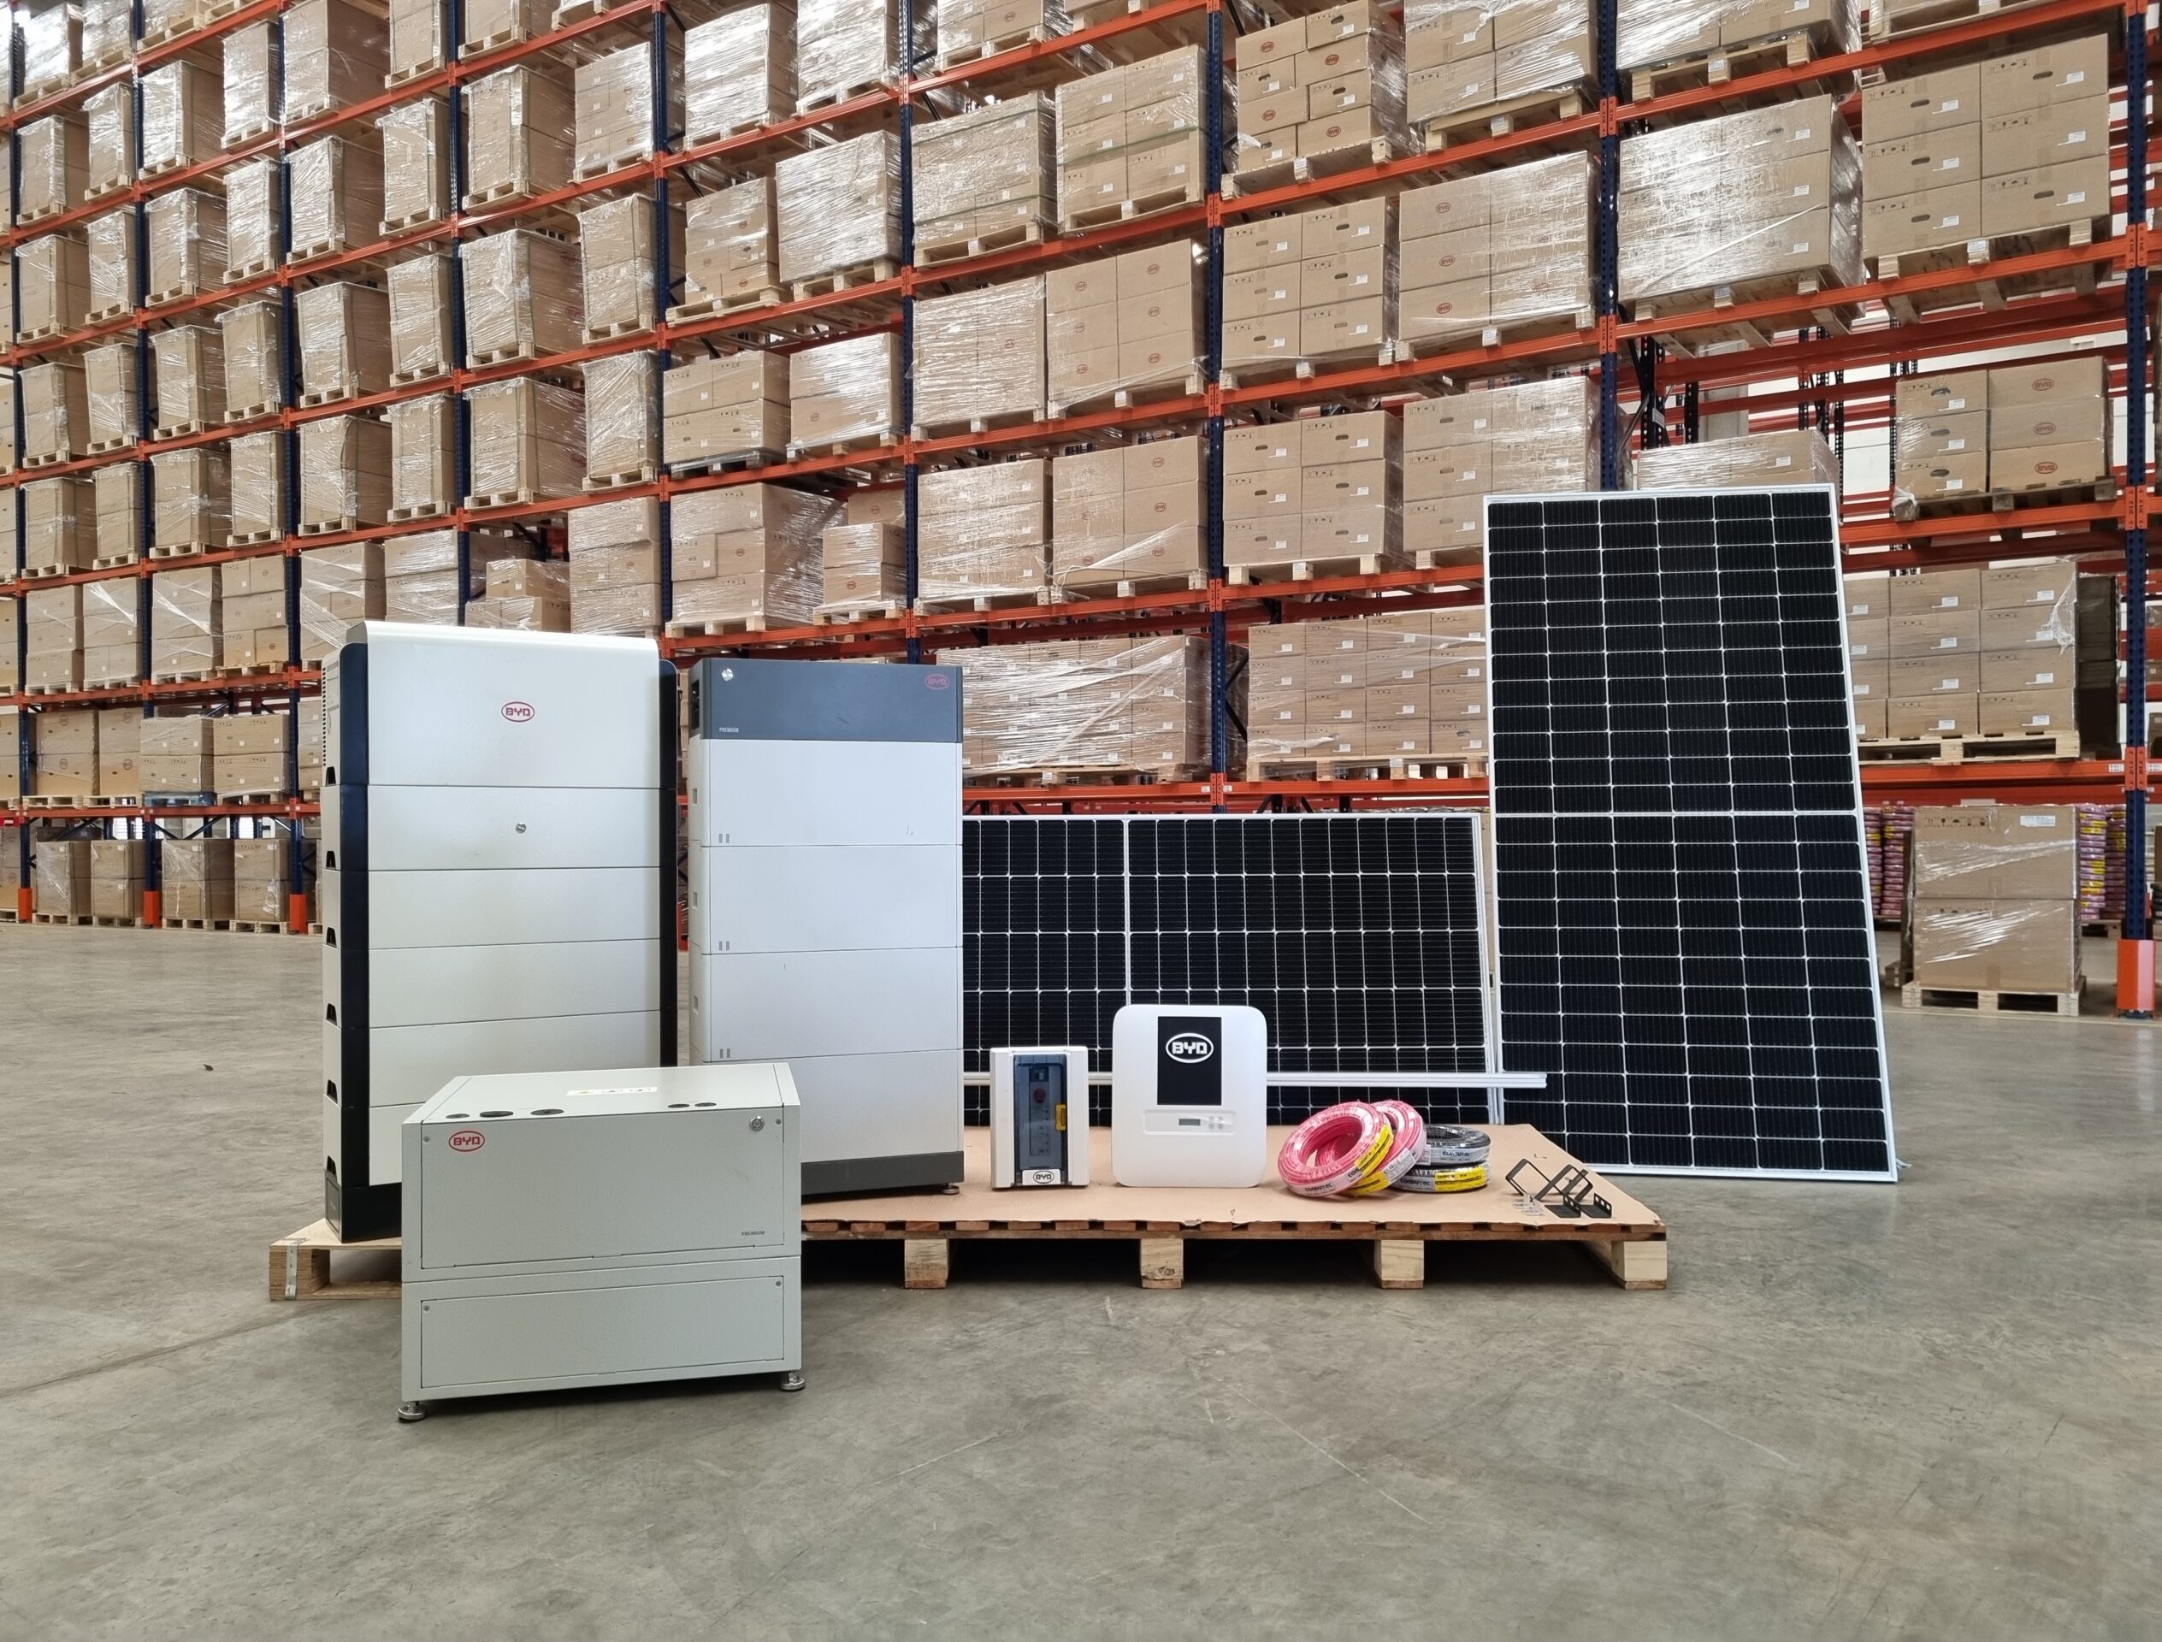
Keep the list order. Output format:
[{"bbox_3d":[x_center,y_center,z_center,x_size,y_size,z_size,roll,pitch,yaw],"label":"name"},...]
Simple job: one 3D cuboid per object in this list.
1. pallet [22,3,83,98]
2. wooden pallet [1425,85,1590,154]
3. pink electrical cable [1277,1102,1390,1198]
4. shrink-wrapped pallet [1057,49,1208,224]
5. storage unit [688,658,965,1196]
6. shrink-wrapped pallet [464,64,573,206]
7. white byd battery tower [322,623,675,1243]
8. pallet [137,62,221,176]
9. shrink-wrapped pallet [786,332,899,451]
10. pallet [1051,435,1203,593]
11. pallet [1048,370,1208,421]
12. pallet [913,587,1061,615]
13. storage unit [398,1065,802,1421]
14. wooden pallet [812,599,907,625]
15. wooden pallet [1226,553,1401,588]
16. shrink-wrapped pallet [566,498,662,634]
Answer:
[{"bbox_3d":[-11.347,-8.544,18.791,1.147,0.881,1.000,-1,0,31],"label":"pallet"},{"bbox_3d":[2.775,-4.174,10.227,0.930,0.142,1.000,-1,0,31],"label":"wooden pallet"},{"bbox_3d":[0.566,0.733,3.657,0.255,0.052,0.255,-34,16,0],"label":"pink electrical cable"},{"bbox_3d":[0.564,-4.257,10.722,1.027,0.933,1.050,-1,0,31],"label":"shrink-wrapped pallet"},{"bbox_3d":[-0.597,0.246,3.819,0.585,1.193,0.298,-1,0,-18],"label":"storage unit"},{"bbox_3d":[-4.821,-5.941,14.817,0.780,1.090,1.150,-1,0,31],"label":"shrink-wrapped pallet"},{"bbox_3d":[-1.321,0.230,3.768,0.726,1.316,0.260,-1,0,-32],"label":"white byd battery tower"},{"bbox_3d":[-9.254,-7.298,17.643,0.803,1.058,1.200,-1,0,31],"label":"pallet"},{"bbox_3d":[-1.562,-3.237,13.090,1.020,0.835,1.110,-1,0,32],"label":"shrink-wrapped pallet"},{"bbox_3d":[0.596,-2.050,11.760,1.200,1.020,1.120,-1,0,32],"label":"pallet"},{"bbox_3d":[0.560,-2.869,11.610,1.173,0.128,1.081,-1,0,32],"label":"pallet"},{"bbox_3d":[-0.459,-1.586,12.171,1.178,0.132,1.000,-1,0,31],"label":"pallet"},{"bbox_3d":[-0.857,0.739,3.045,0.650,0.492,0.570,-1,0,-12],"label":"storage unit"},{"bbox_3d":[-1.431,-1.567,12.838,0.805,0.124,1.061,-1,0,32],"label":"wooden pallet"},{"bbox_3d":[1.582,-1.487,10.138,1.014,0.110,1.050,-1,0,31],"label":"wooden pallet"},{"bbox_3d":[-3.674,-2.077,14.137,1.004,1.133,0.927,-1,0,32],"label":"shrink-wrapped pallet"}]

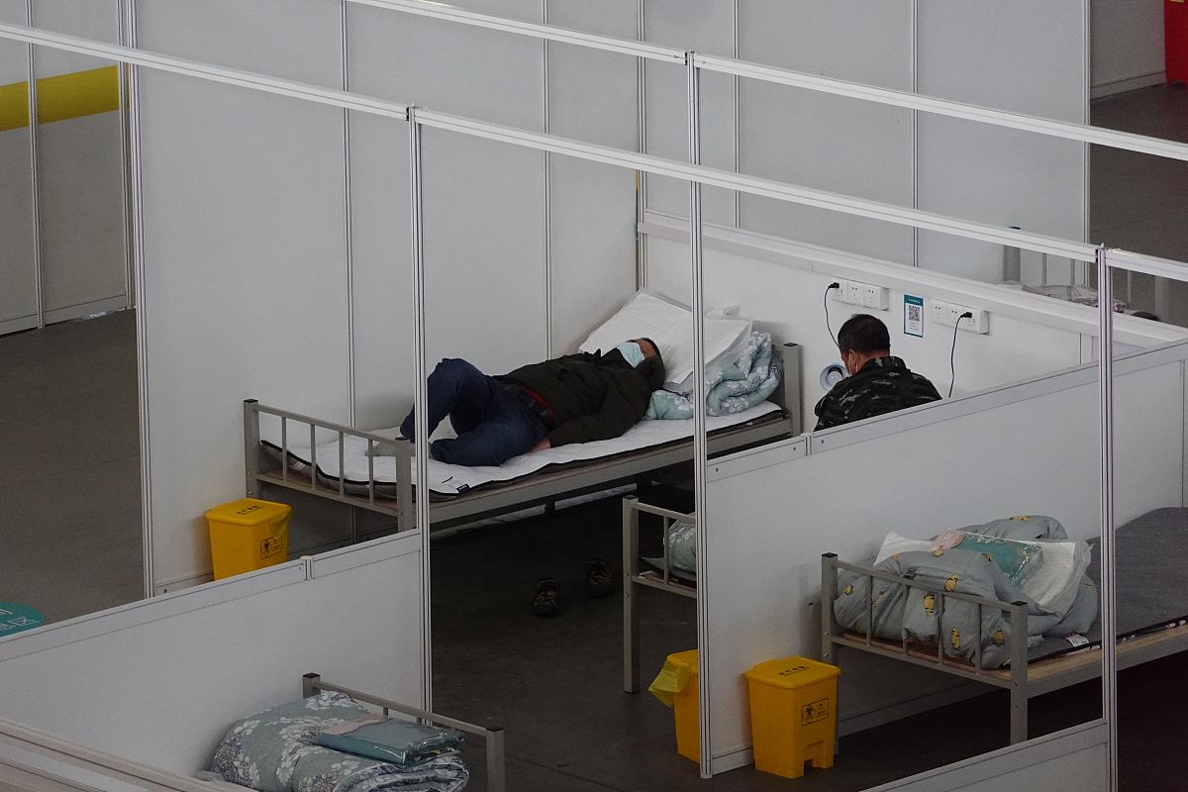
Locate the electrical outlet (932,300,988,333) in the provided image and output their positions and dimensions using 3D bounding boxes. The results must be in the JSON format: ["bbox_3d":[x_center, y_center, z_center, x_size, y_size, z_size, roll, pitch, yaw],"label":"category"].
[{"bbox_3d":[1.366,-0.305,24.623,0.046,0.088,0.260,-14,19,-41],"label":"electrical outlet"}]

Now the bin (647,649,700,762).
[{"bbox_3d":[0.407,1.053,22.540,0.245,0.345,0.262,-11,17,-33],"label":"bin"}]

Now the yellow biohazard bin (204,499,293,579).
[{"bbox_3d":[-1.277,0.585,24.531,0.225,0.345,0.245,10,18,37],"label":"yellow biohazard bin"}]

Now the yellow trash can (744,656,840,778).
[{"bbox_3d":[0.681,1.095,22.354,0.245,0.345,0.220,-14,19,-41],"label":"yellow trash can"}]

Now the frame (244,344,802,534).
[{"bbox_3d":[-0.250,0.254,25.030,2.030,0.705,0.890,-14,19,-41],"label":"frame"}]

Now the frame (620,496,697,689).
[{"bbox_3d":[1.155,0.595,23.564,2.030,0.705,0.900,-14,19,-41],"label":"frame"}]

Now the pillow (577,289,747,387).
[{"bbox_3d":[0.274,-0.191,25.534,0.610,0.120,0.405,14,47,46],"label":"pillow"}]

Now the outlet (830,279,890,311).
[{"bbox_3d":[1.007,-0.395,25.002,0.046,0.088,0.262,-14,19,-41],"label":"outlet"}]

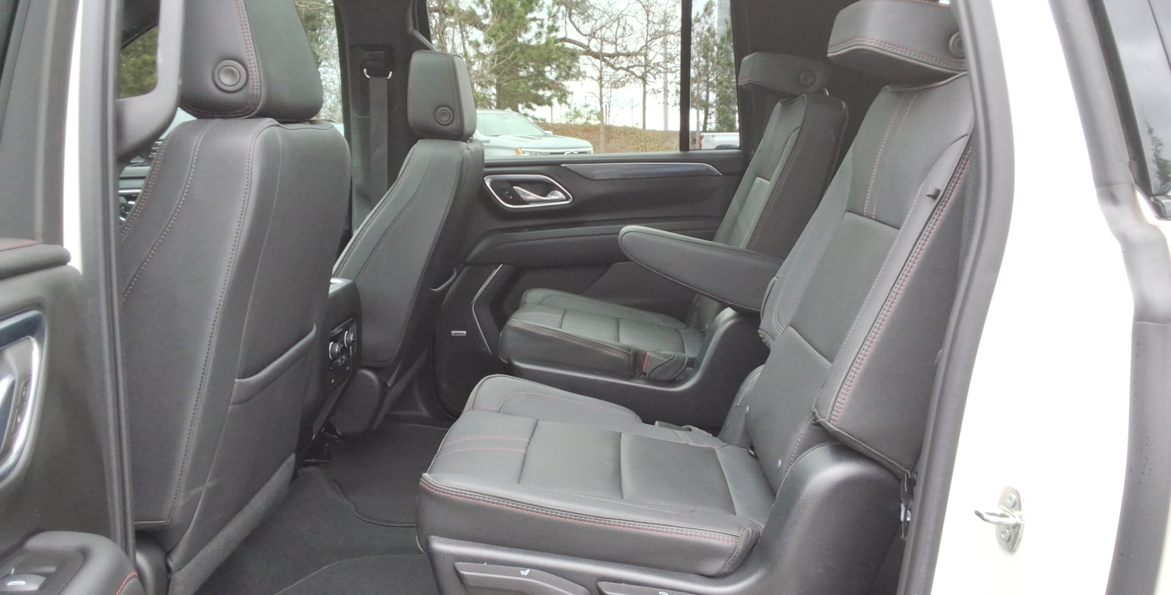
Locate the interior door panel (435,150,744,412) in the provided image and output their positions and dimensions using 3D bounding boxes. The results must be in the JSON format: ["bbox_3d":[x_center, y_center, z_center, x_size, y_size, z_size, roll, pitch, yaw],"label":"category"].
[{"bbox_3d":[-0.005,-0.031,2.506,0.875,0.695,0.140,-1,10,2],"label":"interior door panel"}]

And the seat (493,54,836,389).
[{"bbox_3d":[0.177,-0.127,2.132,0.710,0.797,0.570,-1,10,2],"label":"seat"}]

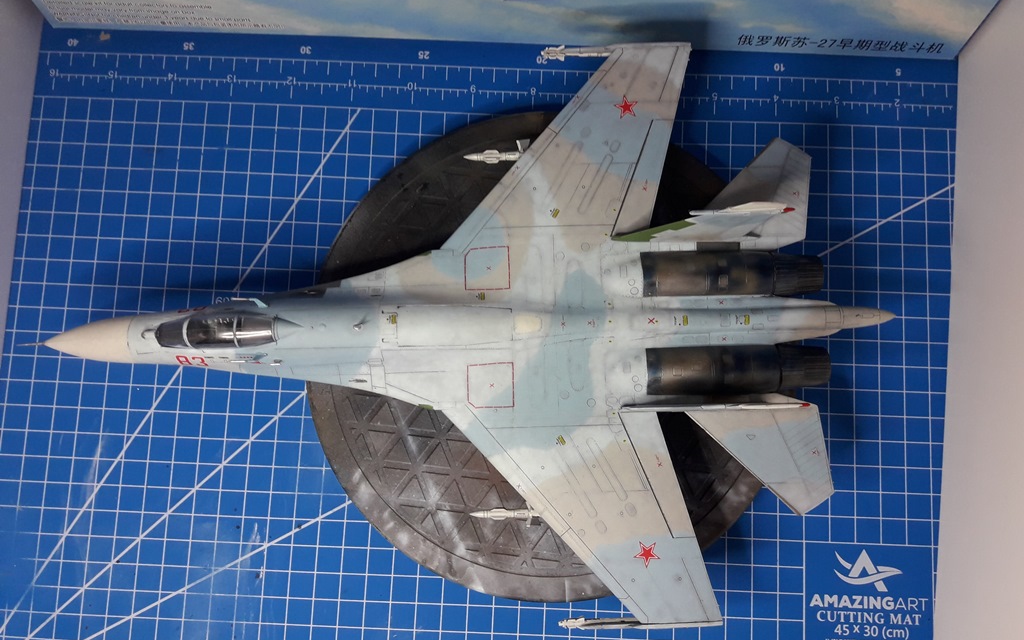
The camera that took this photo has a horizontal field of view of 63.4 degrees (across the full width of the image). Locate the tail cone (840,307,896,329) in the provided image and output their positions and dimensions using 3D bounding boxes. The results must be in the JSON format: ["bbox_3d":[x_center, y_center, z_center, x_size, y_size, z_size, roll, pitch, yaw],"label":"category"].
[{"bbox_3d":[0.125,-0.001,0.290,0.019,0.008,0.008,-2,82,0],"label":"tail cone"}]

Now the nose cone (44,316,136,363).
[{"bbox_3d":[-0.151,0.008,0.295,0.032,0.017,0.017,-2,82,0],"label":"nose cone"}]

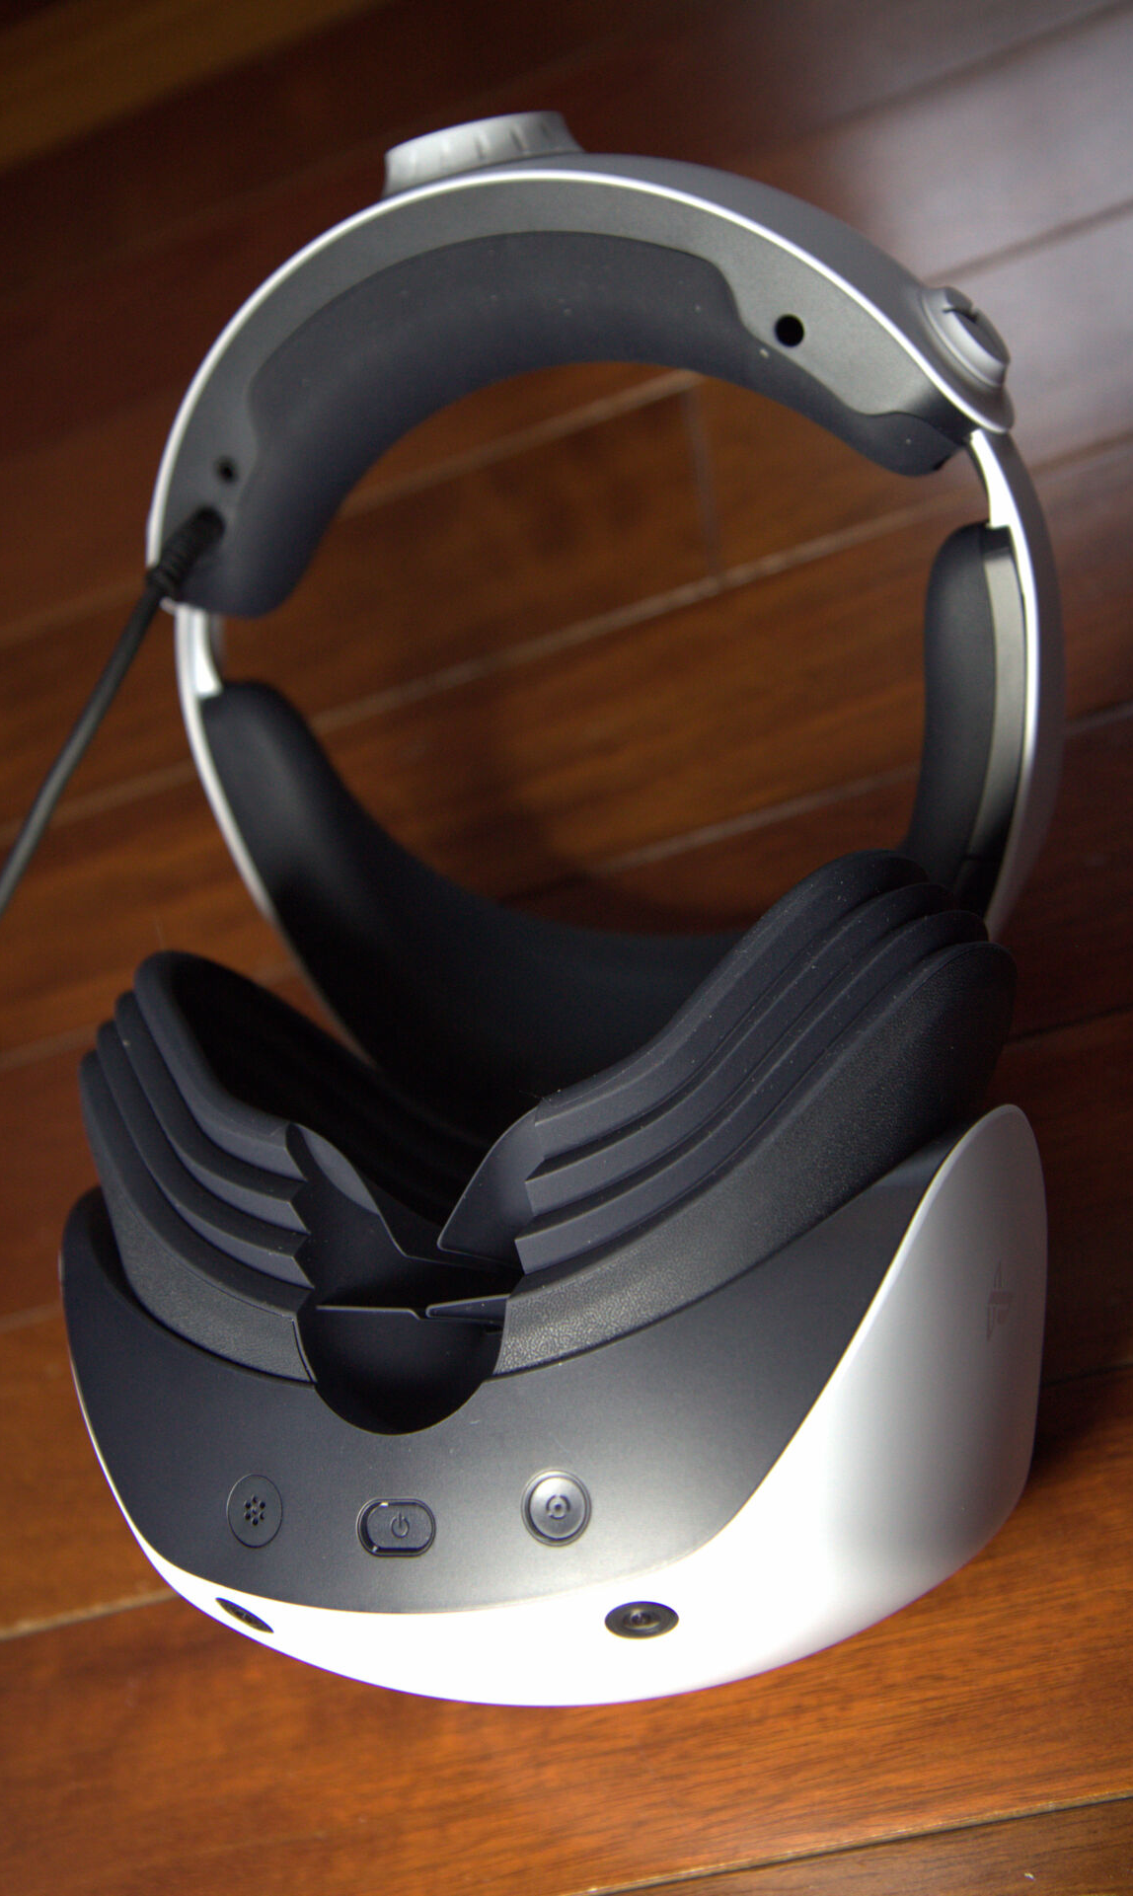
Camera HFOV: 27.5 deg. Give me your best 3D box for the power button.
[{"bbox_3d":[-0.028,0.097,0.387,0.015,0.003,0.010,-8,75,26],"label":"power button"}]

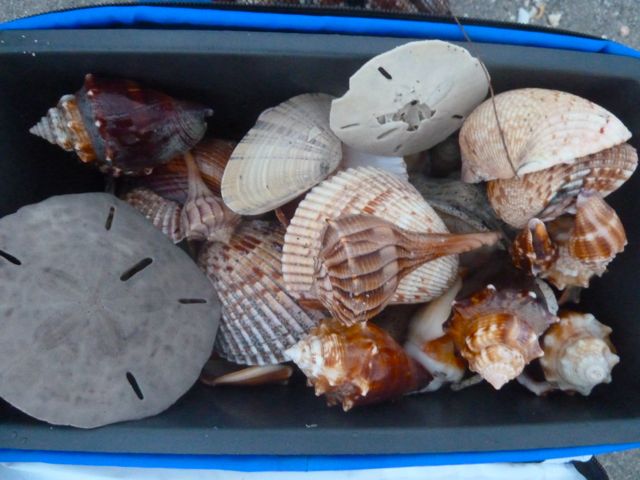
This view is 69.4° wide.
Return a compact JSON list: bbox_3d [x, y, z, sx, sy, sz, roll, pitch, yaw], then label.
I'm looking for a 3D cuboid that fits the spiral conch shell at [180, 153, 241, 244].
[{"bbox_3d":[-0.060,-0.021,0.250,0.030,0.027,0.052,-14,75,-4],"label":"spiral conch shell"}]

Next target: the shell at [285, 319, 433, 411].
[{"bbox_3d":[0.021,0.063,0.235,0.077,0.040,0.043,3,79,7],"label":"shell"}]

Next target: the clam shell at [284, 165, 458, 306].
[{"bbox_3d":[0.026,-0.002,0.242,0.087,0.034,0.066,8,84,4],"label":"clam shell"}]

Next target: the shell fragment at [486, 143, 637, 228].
[{"bbox_3d":[0.133,-0.035,0.252,0.075,0.036,0.054,-21,93,8],"label":"shell fragment"}]

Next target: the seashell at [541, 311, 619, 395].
[{"bbox_3d":[0.137,0.059,0.245,0.037,0.055,0.038,-6,94,15],"label":"seashell"}]

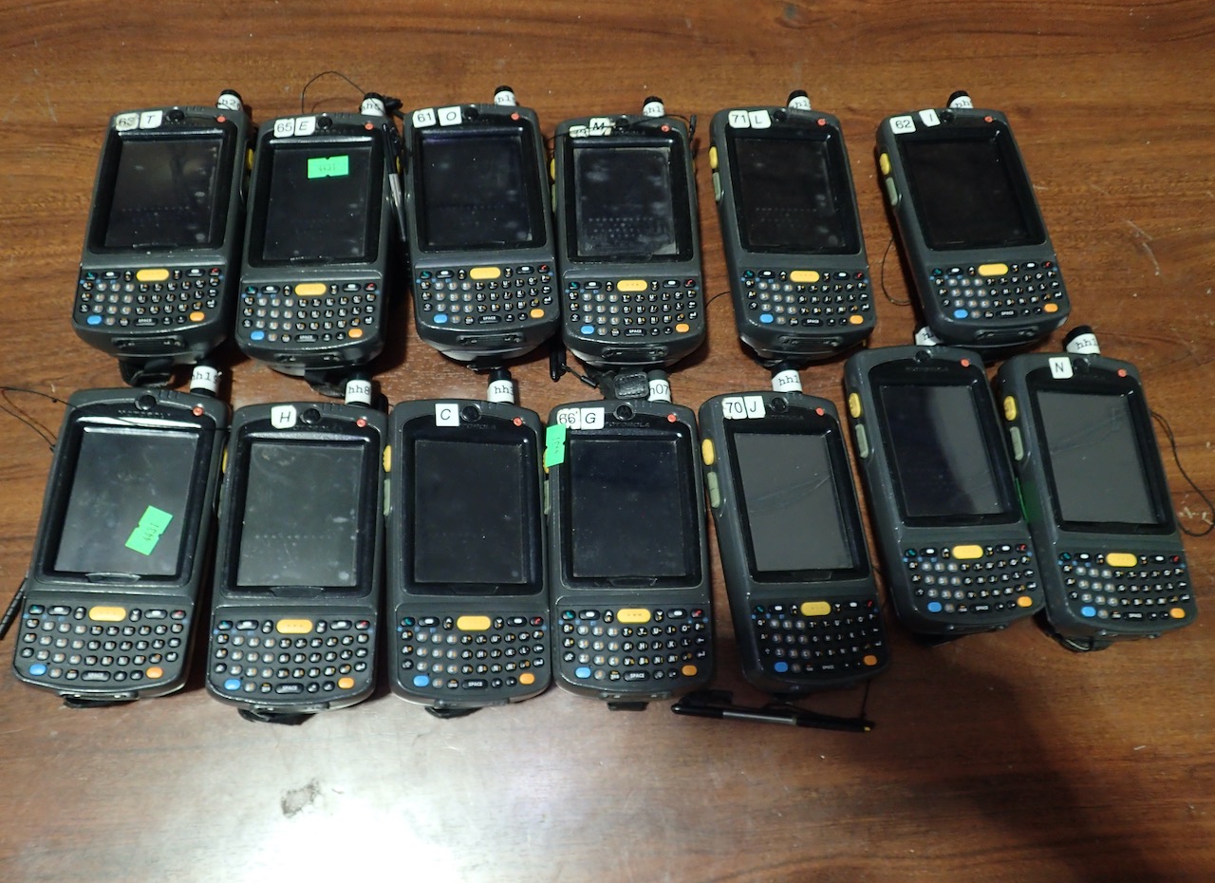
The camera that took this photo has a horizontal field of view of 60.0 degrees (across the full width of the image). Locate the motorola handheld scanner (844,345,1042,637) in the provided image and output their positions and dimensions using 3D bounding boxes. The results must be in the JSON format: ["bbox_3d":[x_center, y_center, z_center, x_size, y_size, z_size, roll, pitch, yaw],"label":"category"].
[{"bbox_3d":[0.171,0.016,0.565,0.079,0.042,0.182,-1,69,-14],"label":"motorola handheld scanner"}]

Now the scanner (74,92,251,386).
[{"bbox_3d":[-0.240,-0.123,0.585,0.079,0.042,0.182,-3,64,-4],"label":"scanner"}]

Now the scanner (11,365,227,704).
[{"bbox_3d":[-0.236,0.042,0.528,0.078,0.042,0.180,3,66,-8],"label":"scanner"}]

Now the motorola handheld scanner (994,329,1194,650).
[{"bbox_3d":[0.256,0.020,0.572,0.078,0.042,0.180,2,68,-11],"label":"motorola handheld scanner"}]

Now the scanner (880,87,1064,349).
[{"bbox_3d":[0.206,-0.132,0.619,0.079,0.042,0.182,-4,66,-4],"label":"scanner"}]

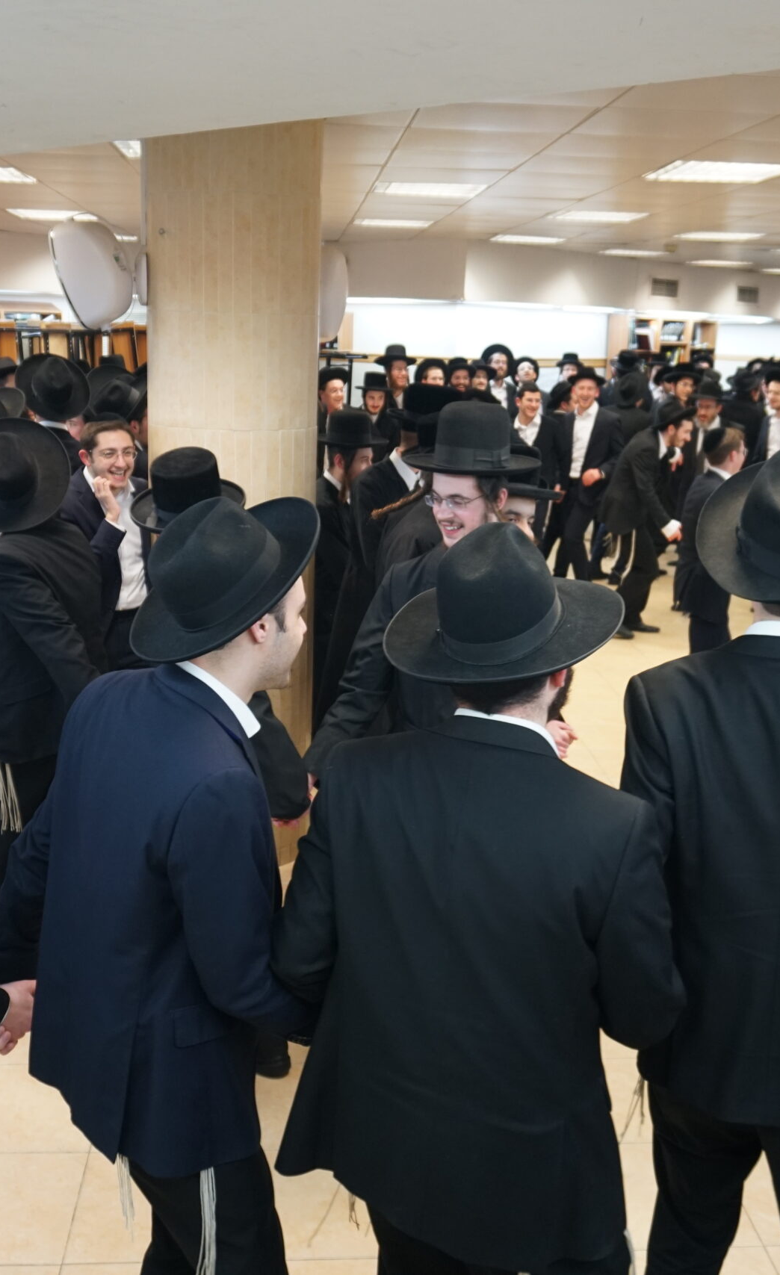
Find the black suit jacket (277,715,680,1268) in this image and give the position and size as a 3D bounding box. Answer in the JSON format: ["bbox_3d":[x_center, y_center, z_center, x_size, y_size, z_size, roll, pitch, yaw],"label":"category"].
[{"bbox_3d":[0.137,0.474,1.896,0.600,0.770,0.360,7,15,19],"label":"black suit jacket"}]

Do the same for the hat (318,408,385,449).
[{"bbox_3d":[-0.188,-1.067,6.532,0.360,0.150,0.330,2,13,0],"label":"hat"}]

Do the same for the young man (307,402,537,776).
[{"bbox_3d":[0.147,0.278,3.631,0.680,1.850,0.500,9,15,27],"label":"young man"}]

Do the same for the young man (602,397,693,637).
[{"bbox_3d":[1.780,-0.800,8.722,0.600,1.590,0.500,5,14,12],"label":"young man"}]

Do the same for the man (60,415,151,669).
[{"bbox_3d":[-0.994,0.085,4.550,0.550,1.730,0.420,-6,15,-29],"label":"man"}]

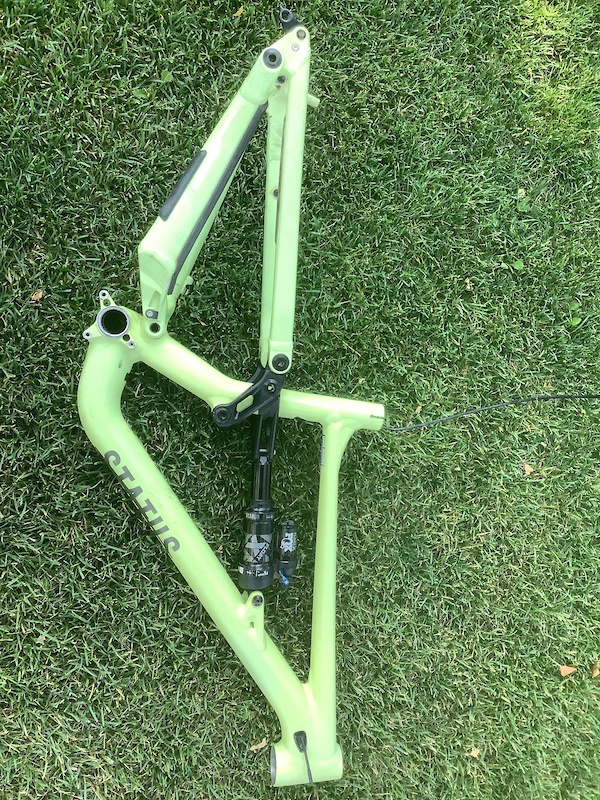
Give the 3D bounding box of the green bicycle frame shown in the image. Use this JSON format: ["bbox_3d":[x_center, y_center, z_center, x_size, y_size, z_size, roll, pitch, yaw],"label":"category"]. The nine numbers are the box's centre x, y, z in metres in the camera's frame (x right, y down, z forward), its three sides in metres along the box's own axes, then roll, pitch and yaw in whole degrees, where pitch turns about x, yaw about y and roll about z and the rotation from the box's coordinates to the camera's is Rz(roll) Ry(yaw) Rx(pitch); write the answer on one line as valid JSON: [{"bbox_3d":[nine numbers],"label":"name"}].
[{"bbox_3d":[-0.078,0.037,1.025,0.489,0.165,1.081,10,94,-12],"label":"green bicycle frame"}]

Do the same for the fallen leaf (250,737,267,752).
[{"bbox_3d":[-0.063,0.527,1.095,0.031,0.007,0.012,-34,101,-7],"label":"fallen leaf"}]

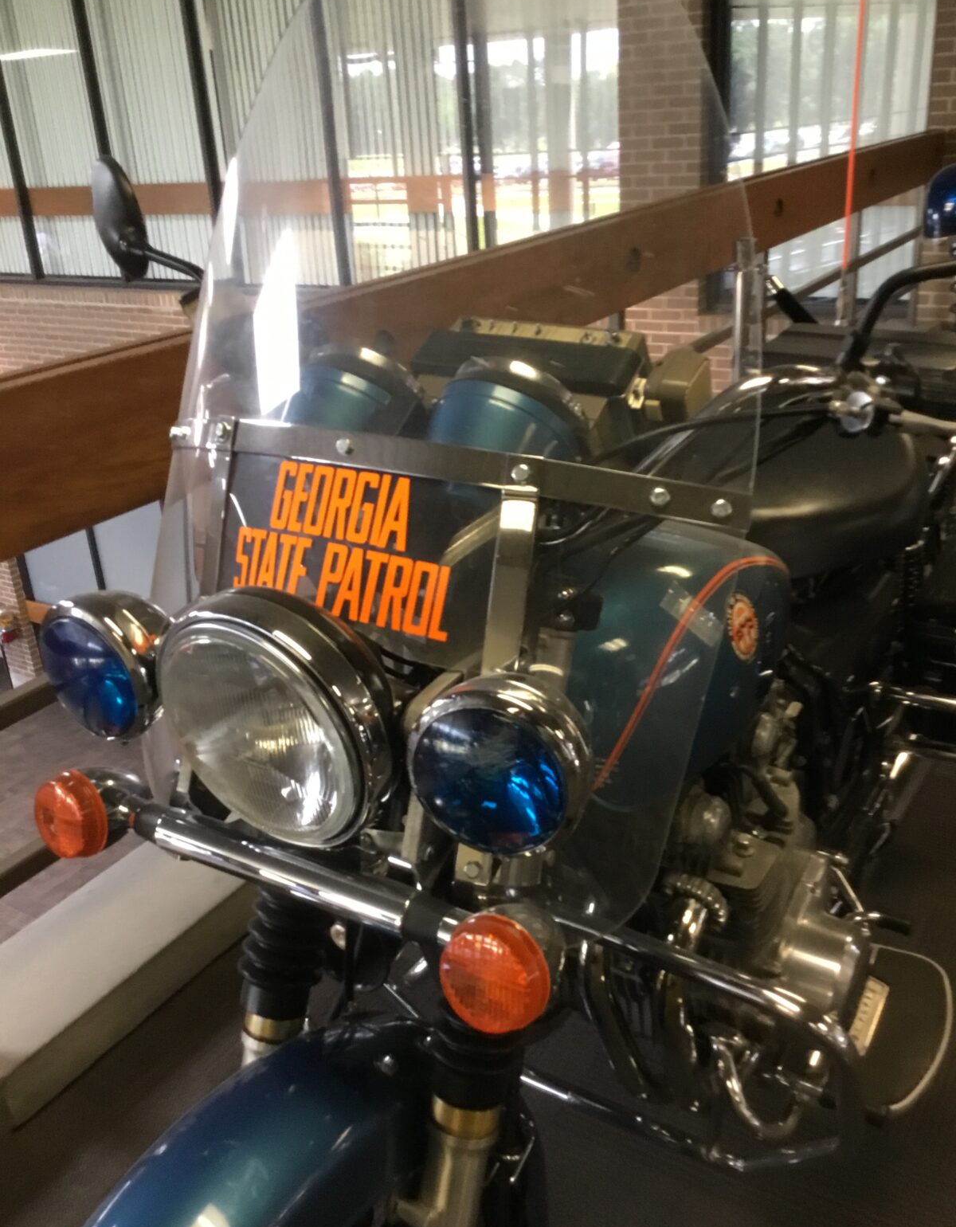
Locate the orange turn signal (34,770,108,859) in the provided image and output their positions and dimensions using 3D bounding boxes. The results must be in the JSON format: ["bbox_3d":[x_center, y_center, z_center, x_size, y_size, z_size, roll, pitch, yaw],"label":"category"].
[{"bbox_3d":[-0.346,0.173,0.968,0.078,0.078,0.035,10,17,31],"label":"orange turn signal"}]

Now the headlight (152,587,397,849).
[{"bbox_3d":[-0.133,0.067,0.866,0.204,0.204,0.130,10,30,31],"label":"headlight"}]

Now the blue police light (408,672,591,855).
[{"bbox_3d":[0.022,0.093,0.770,0.124,0.124,0.098,8,26,28],"label":"blue police light"}]

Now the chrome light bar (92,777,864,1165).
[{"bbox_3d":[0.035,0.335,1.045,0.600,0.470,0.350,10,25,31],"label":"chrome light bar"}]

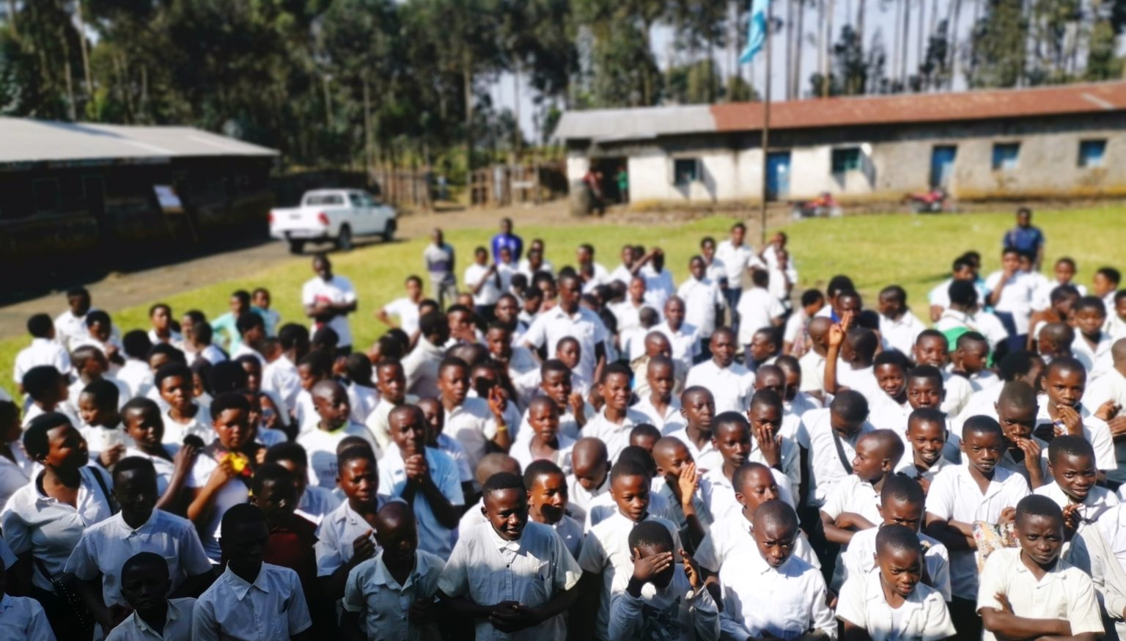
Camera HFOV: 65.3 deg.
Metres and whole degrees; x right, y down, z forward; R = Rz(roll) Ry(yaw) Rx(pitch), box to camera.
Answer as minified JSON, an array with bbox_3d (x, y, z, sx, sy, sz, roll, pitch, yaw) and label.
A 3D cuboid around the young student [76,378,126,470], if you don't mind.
[{"bbox_3d":[-2.217,1.035,4.413,0.400,1.538,0.280,1,10,12],"label":"young student"}]

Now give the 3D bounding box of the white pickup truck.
[{"bbox_3d":[-6.931,-3.193,27.263,1.850,1.800,5.250,1,11,14],"label":"white pickup truck"}]

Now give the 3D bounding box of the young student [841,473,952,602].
[{"bbox_3d":[1.228,1.229,3.276,0.400,1.396,0.270,2,12,16],"label":"young student"}]

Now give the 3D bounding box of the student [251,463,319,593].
[{"bbox_3d":[-1.115,1.227,3.650,0.400,1.349,0.270,-6,12,-24],"label":"student"}]

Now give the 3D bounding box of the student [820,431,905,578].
[{"bbox_3d":[1.247,1.152,3.657,0.410,1.463,0.300,0,10,5],"label":"student"}]

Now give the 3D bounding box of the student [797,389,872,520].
[{"bbox_3d":[1.267,1.055,4.012,0.420,1.530,0.300,2,10,15],"label":"student"}]

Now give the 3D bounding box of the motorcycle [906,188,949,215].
[{"bbox_3d":[14.167,-4.631,34.000,1.980,1.060,0.750,-1,11,0],"label":"motorcycle"}]

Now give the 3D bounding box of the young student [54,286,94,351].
[{"bbox_3d":[-3.667,0.531,6.849,0.450,1.620,0.280,-7,12,-27],"label":"young student"}]

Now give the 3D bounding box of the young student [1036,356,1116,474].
[{"bbox_3d":[2.261,0.883,4.042,0.420,1.470,0.300,2,12,14],"label":"young student"}]

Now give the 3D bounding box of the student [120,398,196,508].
[{"bbox_3d":[-1.889,1.074,4.161,0.400,1.481,0.320,-9,14,-34],"label":"student"}]

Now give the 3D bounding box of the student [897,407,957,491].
[{"bbox_3d":[1.486,1.101,3.713,0.410,1.536,0.260,2,10,17],"label":"student"}]

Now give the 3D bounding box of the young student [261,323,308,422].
[{"bbox_3d":[-1.677,0.775,5.443,0.300,1.550,0.420,-10,14,-39],"label":"young student"}]

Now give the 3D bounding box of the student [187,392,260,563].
[{"bbox_3d":[-1.431,1.048,3.925,0.430,1.500,0.320,-10,14,-38],"label":"student"}]

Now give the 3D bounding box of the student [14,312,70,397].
[{"bbox_3d":[-3.488,0.696,6.041,0.410,1.530,0.270,-1,11,5],"label":"student"}]

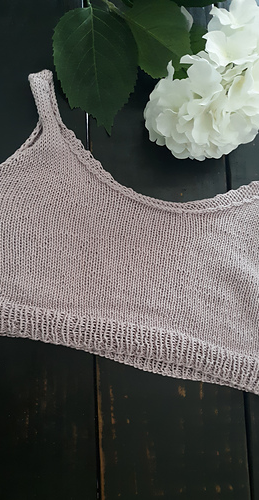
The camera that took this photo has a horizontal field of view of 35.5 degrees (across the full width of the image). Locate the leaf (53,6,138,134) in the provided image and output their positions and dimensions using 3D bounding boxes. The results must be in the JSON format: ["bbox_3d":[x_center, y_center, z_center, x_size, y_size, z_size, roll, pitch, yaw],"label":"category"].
[{"bbox_3d":[-0.034,-0.197,0.442,0.093,0.020,0.153,-7,82,-4],"label":"leaf"}]

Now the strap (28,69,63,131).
[{"bbox_3d":[-0.092,-0.163,0.443,0.028,0.012,0.073,-11,82,-4],"label":"strap"}]

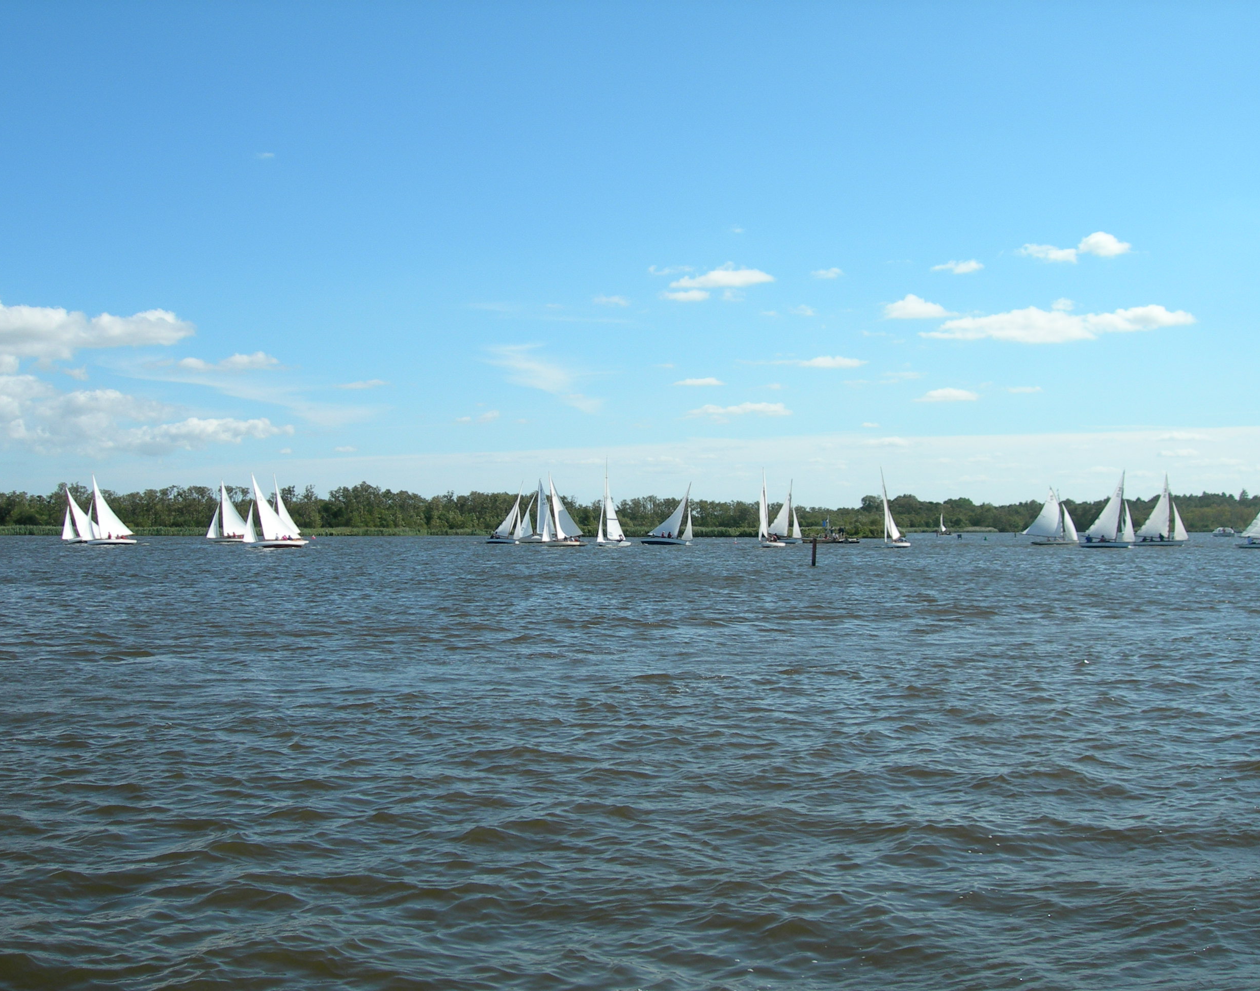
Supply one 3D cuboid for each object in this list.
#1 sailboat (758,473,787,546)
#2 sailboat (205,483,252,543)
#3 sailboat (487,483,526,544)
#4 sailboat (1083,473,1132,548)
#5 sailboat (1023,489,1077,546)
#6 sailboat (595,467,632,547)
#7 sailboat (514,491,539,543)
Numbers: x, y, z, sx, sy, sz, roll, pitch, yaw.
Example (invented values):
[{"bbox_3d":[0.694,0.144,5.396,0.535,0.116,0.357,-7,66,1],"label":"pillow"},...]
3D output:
[{"bbox_3d":[16.560,1.495,168.000,2.100,9.090,6.600,0,-1,26],"label":"sailboat"},{"bbox_3d":[-57.510,2.369,208.000,6.900,8.730,2.200,0,-1,-12],"label":"sailboat"},{"bbox_3d":[-16.637,2.278,194.000,2.200,8.280,6.500,1,-1,-44],"label":"sailboat"},{"bbox_3d":[54.640,1.624,166.000,6.400,8.800,2.200,0,-1,15],"label":"sailboat"},{"bbox_3d":[53.363,2.652,184.000,7.000,7.270,2.300,0,-1,-8],"label":"sailboat"},{"bbox_3d":[-1.864,0.950,169.000,2.300,10.200,6.600,1,-1,-42],"label":"sailboat"},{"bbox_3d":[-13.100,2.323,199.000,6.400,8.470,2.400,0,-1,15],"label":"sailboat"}]

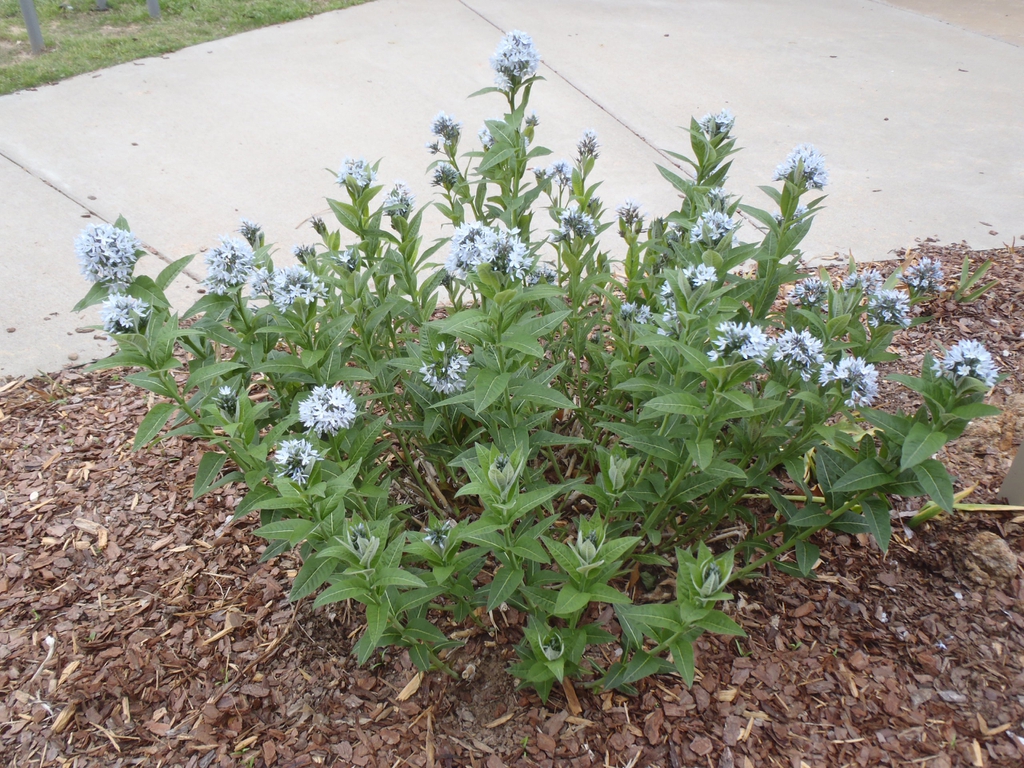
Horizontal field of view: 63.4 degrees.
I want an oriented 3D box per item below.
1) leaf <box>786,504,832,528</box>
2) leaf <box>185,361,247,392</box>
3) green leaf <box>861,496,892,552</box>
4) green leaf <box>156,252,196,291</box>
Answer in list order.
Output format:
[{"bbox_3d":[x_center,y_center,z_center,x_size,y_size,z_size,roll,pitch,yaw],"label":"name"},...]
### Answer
[{"bbox_3d":[0.407,0.181,1.127,0.074,0.011,0.029,-2,40,-18],"label":"leaf"},{"bbox_3d":[-0.388,-0.011,1.086,0.078,0.011,0.028,-27,43,-24],"label":"leaf"},{"bbox_3d":[0.492,0.191,1.118,0.032,0.011,0.072,-7,72,-11],"label":"green leaf"},{"bbox_3d":[-0.447,-0.147,1.090,0.024,0.011,0.077,24,64,37],"label":"green leaf"}]

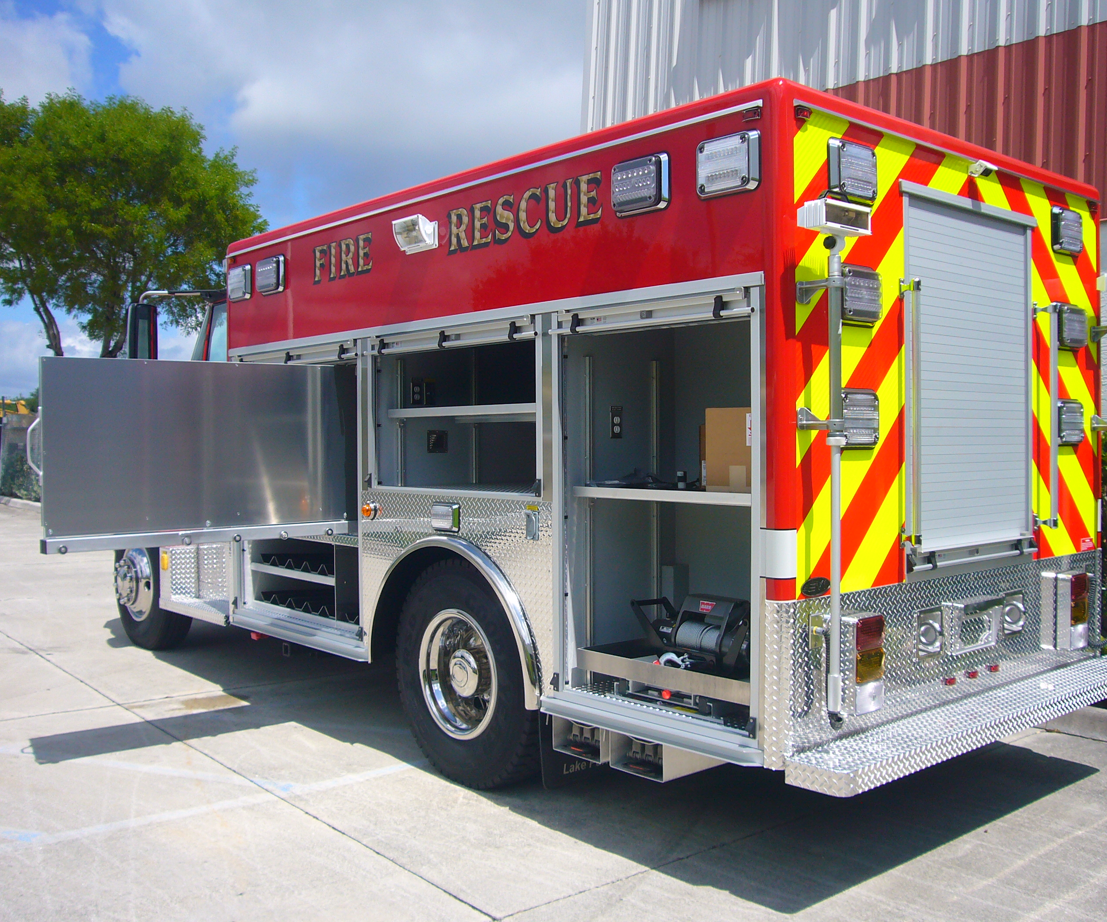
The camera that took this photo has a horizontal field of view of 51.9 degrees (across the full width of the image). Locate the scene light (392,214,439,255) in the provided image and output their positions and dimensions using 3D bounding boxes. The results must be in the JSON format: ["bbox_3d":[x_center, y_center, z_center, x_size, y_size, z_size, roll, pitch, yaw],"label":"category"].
[{"bbox_3d":[-0.632,-1.023,5.150,0.088,0.142,0.257,-1,1,-42],"label":"scene light"}]

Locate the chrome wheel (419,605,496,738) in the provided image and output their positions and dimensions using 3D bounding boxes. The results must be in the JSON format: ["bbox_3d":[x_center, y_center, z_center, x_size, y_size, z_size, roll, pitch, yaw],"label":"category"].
[{"bbox_3d":[-0.371,0.973,5.268,0.200,0.600,0.600,-1,1,-41],"label":"chrome wheel"}]

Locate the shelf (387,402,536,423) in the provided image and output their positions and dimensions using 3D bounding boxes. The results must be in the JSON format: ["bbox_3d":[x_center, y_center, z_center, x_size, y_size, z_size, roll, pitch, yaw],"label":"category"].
[{"bbox_3d":[-0.173,-0.230,5.307,0.590,0.045,1.245,-1,1,-42],"label":"shelf"}]

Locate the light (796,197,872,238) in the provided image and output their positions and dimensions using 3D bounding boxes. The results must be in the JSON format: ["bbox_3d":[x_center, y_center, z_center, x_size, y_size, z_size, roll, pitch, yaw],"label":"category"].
[{"bbox_3d":[0.909,-0.778,3.694,0.257,0.092,0.125,-1,1,-41],"label":"light"}]

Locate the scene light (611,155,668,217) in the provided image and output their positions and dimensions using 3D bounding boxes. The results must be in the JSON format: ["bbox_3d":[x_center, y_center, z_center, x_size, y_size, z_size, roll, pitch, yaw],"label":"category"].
[{"bbox_3d":[0.311,-1.008,4.161,0.055,0.207,0.272,-1,1,-41],"label":"scene light"}]

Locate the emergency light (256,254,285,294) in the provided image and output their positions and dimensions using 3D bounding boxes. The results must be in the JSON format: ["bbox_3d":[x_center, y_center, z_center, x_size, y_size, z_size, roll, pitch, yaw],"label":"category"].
[{"bbox_3d":[-1.580,-1.034,6.351,0.055,0.205,0.268,-1,1,-41],"label":"emergency light"}]

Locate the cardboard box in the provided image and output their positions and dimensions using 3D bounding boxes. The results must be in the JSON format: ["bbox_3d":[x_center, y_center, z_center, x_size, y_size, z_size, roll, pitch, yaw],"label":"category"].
[{"bbox_3d":[0.757,-0.041,4.158,0.275,0.305,0.330,0,1,35],"label":"cardboard box"}]

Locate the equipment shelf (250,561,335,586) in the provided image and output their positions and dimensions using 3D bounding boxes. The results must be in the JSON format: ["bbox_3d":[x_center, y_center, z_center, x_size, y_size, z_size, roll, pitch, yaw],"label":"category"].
[{"bbox_3d":[-1.265,0.633,6.620,0.590,0.045,0.985,-1,1,-41],"label":"equipment shelf"}]

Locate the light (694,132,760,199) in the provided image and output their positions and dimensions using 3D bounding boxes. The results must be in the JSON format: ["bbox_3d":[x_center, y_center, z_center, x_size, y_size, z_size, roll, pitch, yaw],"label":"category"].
[{"bbox_3d":[0.581,-0.993,3.817,0.043,0.194,0.257,-1,1,-42],"label":"light"}]

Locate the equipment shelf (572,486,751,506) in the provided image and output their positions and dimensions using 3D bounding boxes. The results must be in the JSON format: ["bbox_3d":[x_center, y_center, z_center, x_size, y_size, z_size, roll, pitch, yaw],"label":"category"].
[{"bbox_3d":[0.633,0.123,4.409,0.590,0.042,1.005,-1,1,-42],"label":"equipment shelf"}]

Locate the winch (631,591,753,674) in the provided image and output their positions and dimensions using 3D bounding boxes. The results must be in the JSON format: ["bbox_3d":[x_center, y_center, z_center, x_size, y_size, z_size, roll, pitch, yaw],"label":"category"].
[{"bbox_3d":[0.573,0.674,4.432,0.310,0.303,0.600,-1,1,-42],"label":"winch"}]

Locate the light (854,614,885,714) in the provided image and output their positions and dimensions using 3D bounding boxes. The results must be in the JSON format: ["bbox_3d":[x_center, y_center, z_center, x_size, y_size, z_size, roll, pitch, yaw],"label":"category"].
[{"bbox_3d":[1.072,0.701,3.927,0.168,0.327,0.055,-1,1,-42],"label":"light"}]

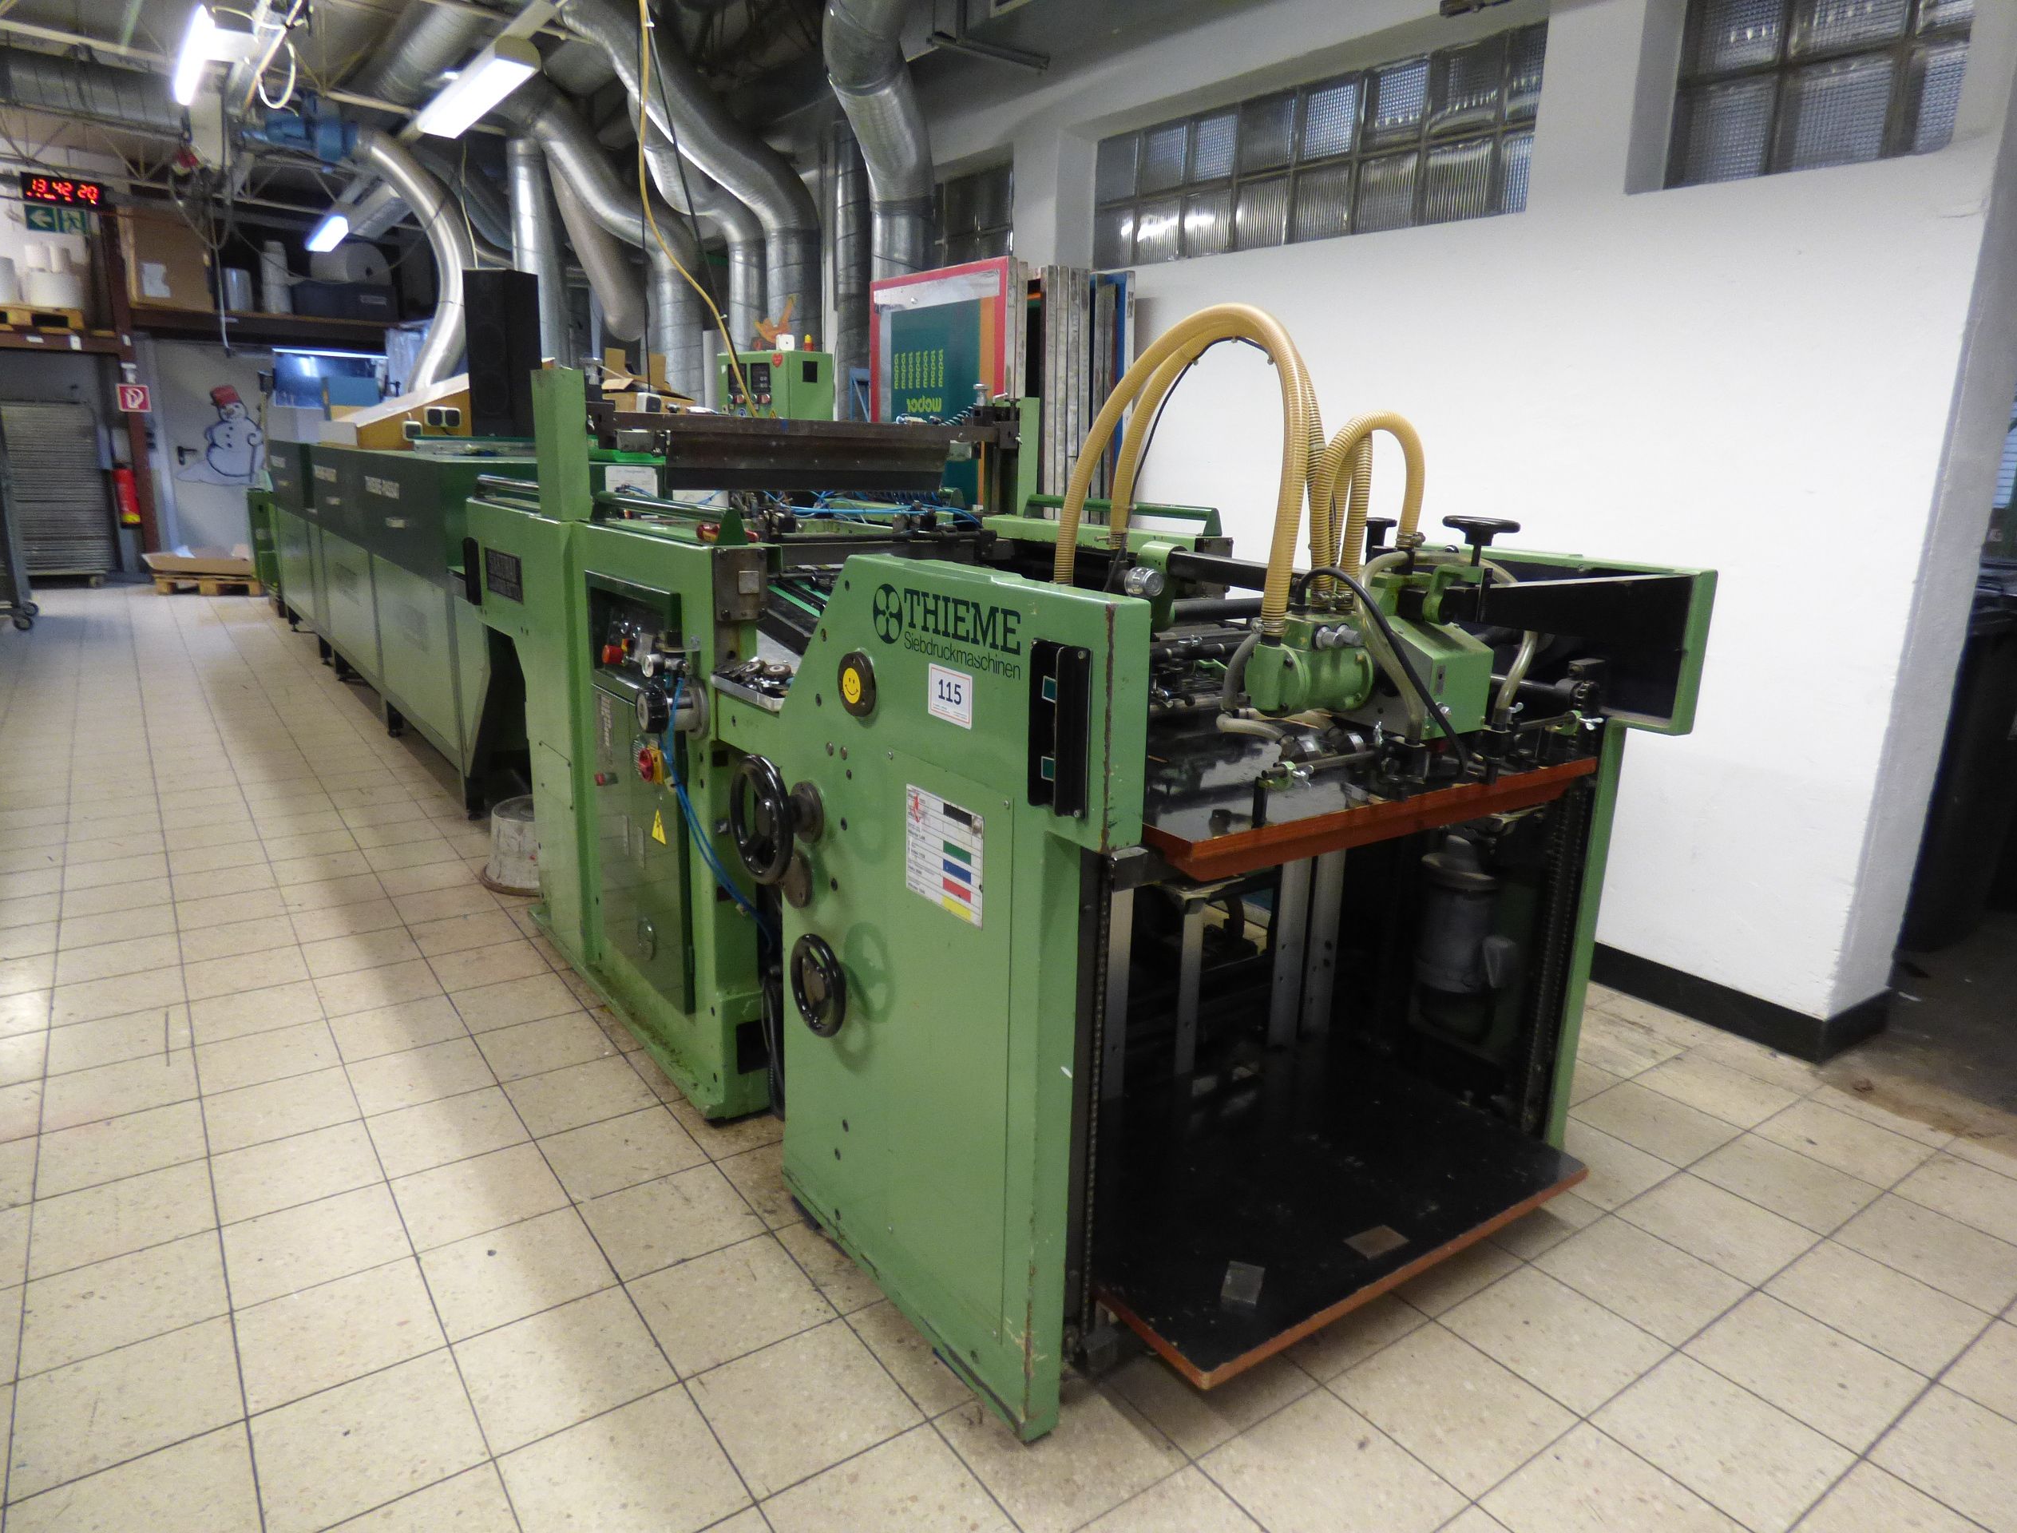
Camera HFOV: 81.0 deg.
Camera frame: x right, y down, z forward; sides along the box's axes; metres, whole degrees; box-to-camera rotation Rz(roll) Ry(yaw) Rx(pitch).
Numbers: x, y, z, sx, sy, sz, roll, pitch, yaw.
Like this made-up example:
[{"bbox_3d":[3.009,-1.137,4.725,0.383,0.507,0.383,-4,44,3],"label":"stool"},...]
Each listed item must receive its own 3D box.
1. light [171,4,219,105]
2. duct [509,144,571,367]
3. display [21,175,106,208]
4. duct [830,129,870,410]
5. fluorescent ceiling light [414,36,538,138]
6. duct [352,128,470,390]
[{"bbox_3d":[-3.247,-2.831,4.693,0.130,0.080,1.310,-9,19,-35],"label":"light"},{"bbox_3d":[-2.000,-2.121,5.038,0.168,0.985,0.168,-13,20,-34],"label":"duct"},{"bbox_3d":[-7.088,-4.302,8.863,0.470,0.180,0.080,-9,19,-35],"label":"display"},{"bbox_3d":[-0.778,-2.415,5.926,0.165,1.450,0.165,-9,19,-35],"label":"duct"},{"bbox_3d":[-2.332,-2.930,5.127,0.160,0.100,1.310,-9,19,-35],"label":"fluorescent ceiling light"},{"bbox_3d":[-3.390,-2.877,6.784,0.563,1.379,0.280,-9,19,-35],"label":"duct"}]

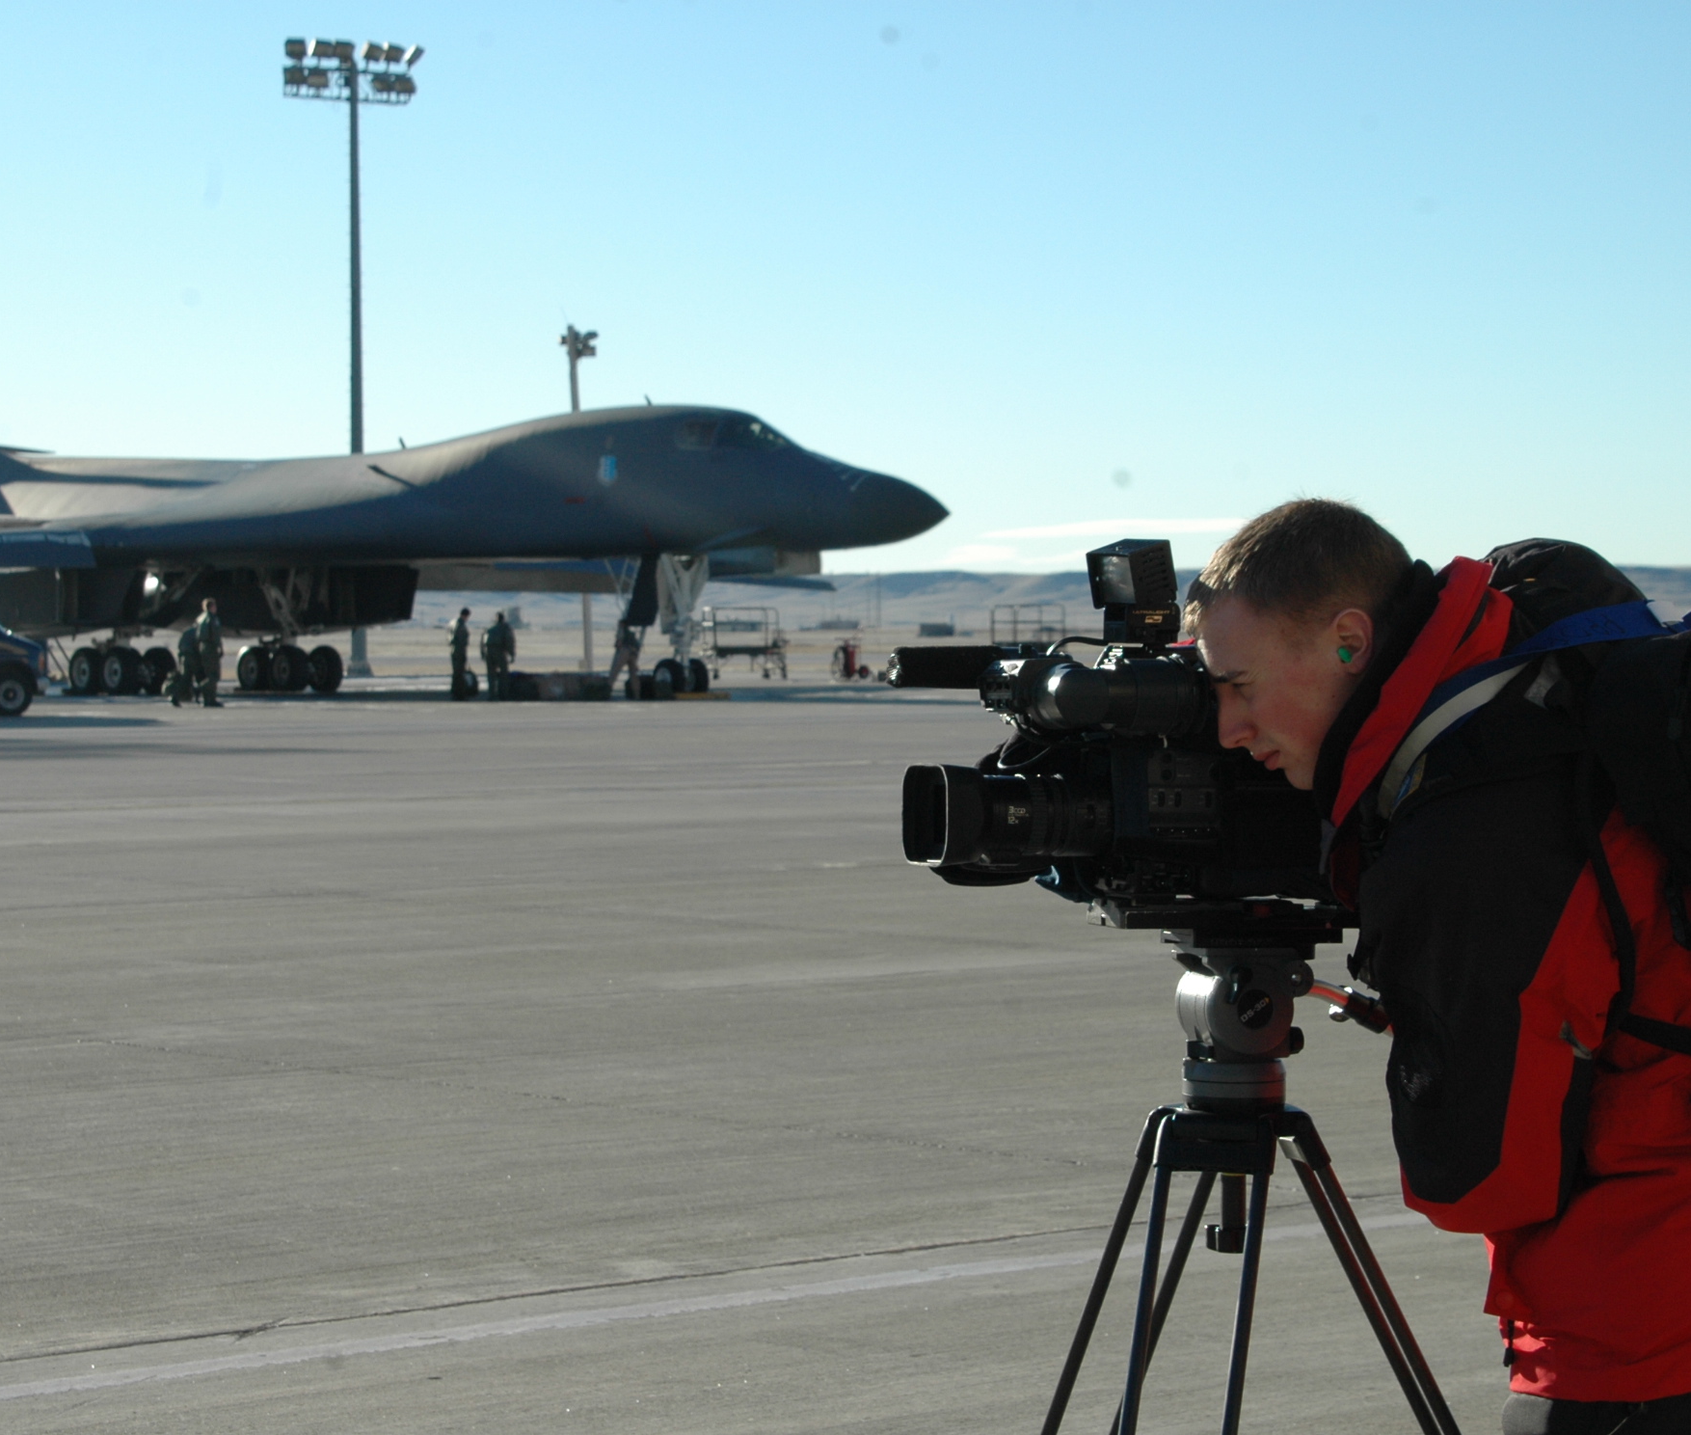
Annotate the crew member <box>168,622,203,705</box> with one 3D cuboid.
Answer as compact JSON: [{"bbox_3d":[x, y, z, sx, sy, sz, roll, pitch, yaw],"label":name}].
[{"bbox_3d":[-11.052,-0.884,79.000,0.750,1.400,0.600,-1,1,-12],"label":"crew member"}]

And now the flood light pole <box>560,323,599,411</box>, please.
[{"bbox_3d":[-8.131,-6.660,143.000,1.200,10.700,1.000,-1,1,-30],"label":"flood light pole"}]

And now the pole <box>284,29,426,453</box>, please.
[{"bbox_3d":[-14.159,-10.430,135.000,4.000,18.500,1.000,-1,1,-25],"label":"pole"}]

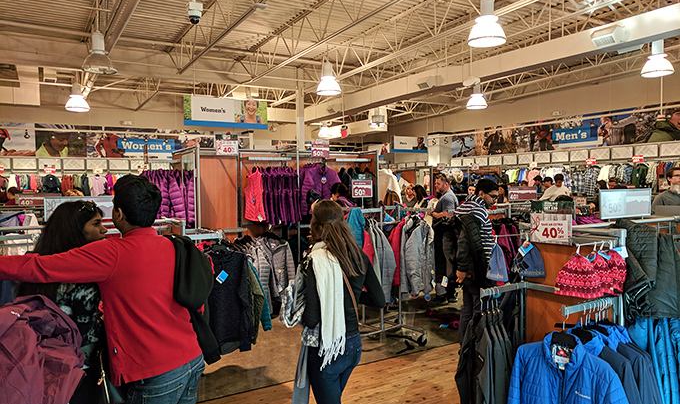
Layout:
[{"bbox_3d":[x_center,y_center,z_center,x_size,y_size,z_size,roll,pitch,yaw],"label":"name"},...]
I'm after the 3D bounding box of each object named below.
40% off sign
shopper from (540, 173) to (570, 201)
[{"bbox_3d":[1.230,0.156,2.970,0.015,0.180,0.280,-2,2,-31],"label":"40% off sign"},{"bbox_3d":[3.688,0.436,8.700,0.550,1.770,0.400,0,2,22],"label":"shopper"}]

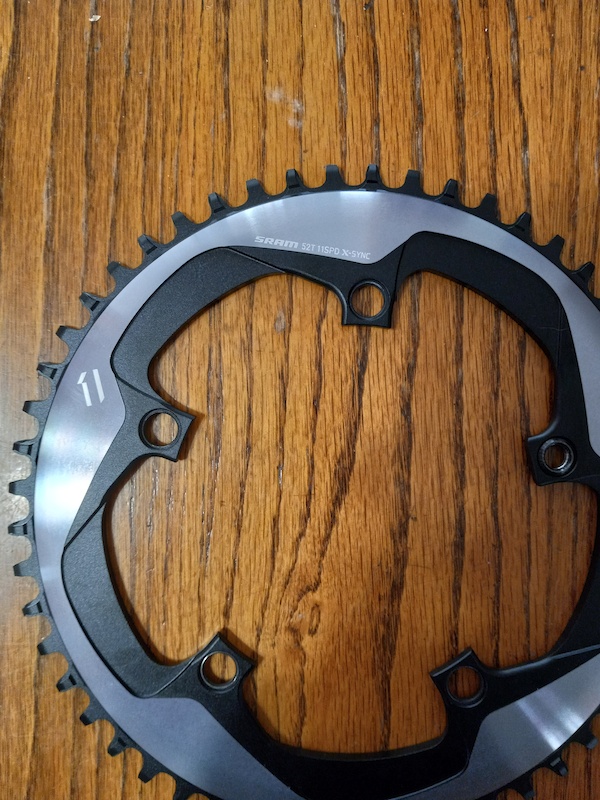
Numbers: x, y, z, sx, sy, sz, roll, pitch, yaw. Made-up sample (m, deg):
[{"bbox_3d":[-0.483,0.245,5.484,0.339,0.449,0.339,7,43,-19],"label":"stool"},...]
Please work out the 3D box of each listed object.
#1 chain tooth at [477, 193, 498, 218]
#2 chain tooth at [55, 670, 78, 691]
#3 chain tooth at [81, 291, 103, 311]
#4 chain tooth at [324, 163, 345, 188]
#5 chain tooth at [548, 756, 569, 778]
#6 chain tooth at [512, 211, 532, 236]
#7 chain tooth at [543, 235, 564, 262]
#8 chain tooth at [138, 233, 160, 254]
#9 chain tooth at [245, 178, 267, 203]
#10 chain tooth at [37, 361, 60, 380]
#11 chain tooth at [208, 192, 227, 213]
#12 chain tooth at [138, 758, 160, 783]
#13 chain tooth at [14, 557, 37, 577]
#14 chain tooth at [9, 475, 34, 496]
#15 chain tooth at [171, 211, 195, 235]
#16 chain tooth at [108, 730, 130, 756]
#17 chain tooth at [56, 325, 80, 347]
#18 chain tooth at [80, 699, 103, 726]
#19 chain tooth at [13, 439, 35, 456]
[{"bbox_3d":[0.060,-0.062,0.198,0.005,0.003,0.007,24,89,-1],"label":"chain tooth"},{"bbox_3d":[-0.072,0.088,0.195,0.007,0.003,0.005,-31,91,-1],"label":"chain tooth"},{"bbox_3d":[-0.065,-0.031,0.196,0.006,0.003,0.005,38,89,-1],"label":"chain tooth"},{"bbox_3d":[0.010,-0.071,0.198,0.006,0.003,0.007,-4,90,-1],"label":"chain tooth"},{"bbox_3d":[0.082,0.115,0.198,0.005,0.003,0.006,-38,90,-1],"label":"chain tooth"},{"bbox_3d":[0.071,-0.056,0.199,0.006,0.003,0.007,31,89,-1],"label":"chain tooth"},{"bbox_3d":[0.081,-0.049,0.199,0.006,0.003,0.007,38,89,-1],"label":"chain tooth"},{"bbox_3d":[-0.048,-0.048,0.196,0.005,0.003,0.007,-38,91,-1],"label":"chain tooth"},{"bbox_3d":[-0.014,-0.066,0.197,0.005,0.003,0.006,-18,90,-1],"label":"chain tooth"},{"bbox_3d":[-0.078,-0.009,0.196,0.007,0.003,0.006,24,89,-1],"label":"chain tooth"},{"bbox_3d":[-0.026,-0.062,0.196,0.005,0.003,0.007,-24,90,-1],"label":"chain tooth"},{"bbox_3d":[-0.047,0.116,0.195,0.006,0.003,0.007,38,89,-1],"label":"chain tooth"},{"bbox_3d":[-0.086,0.053,0.195,0.006,0.003,0.005,-11,90,-1],"label":"chain tooth"},{"bbox_3d":[-0.087,0.028,0.195,0.007,0.003,0.006,3,90,-1],"label":"chain tooth"},{"bbox_3d":[-0.037,-0.056,0.197,0.006,0.003,0.007,-31,90,-1],"label":"chain tooth"},{"bbox_3d":[-0.056,0.108,0.195,0.005,0.003,0.006,45,89,-1],"label":"chain tooth"},{"bbox_3d":[-0.072,-0.020,0.196,0.007,0.003,0.006,31,89,-1],"label":"chain tooth"},{"bbox_3d":[-0.065,0.099,0.195,0.007,0.003,0.005,-38,91,-1],"label":"chain tooth"},{"bbox_3d":[-0.086,0.015,0.195,0.007,0.003,0.005,10,90,-1],"label":"chain tooth"}]

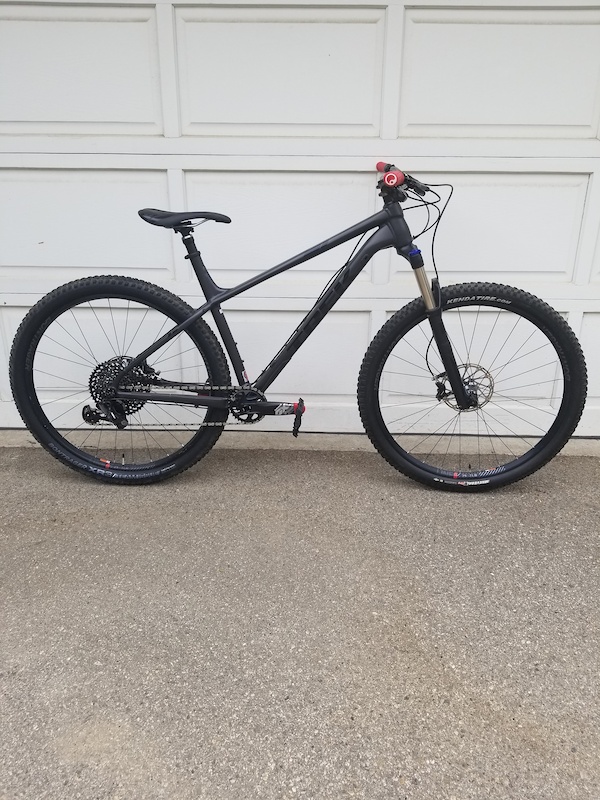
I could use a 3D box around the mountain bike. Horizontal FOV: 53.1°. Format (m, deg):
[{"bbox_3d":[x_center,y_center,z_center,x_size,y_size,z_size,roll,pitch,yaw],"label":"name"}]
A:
[{"bbox_3d":[-0.018,-0.188,1.966,1.905,1.085,0.750,1,21,2],"label":"mountain bike"}]

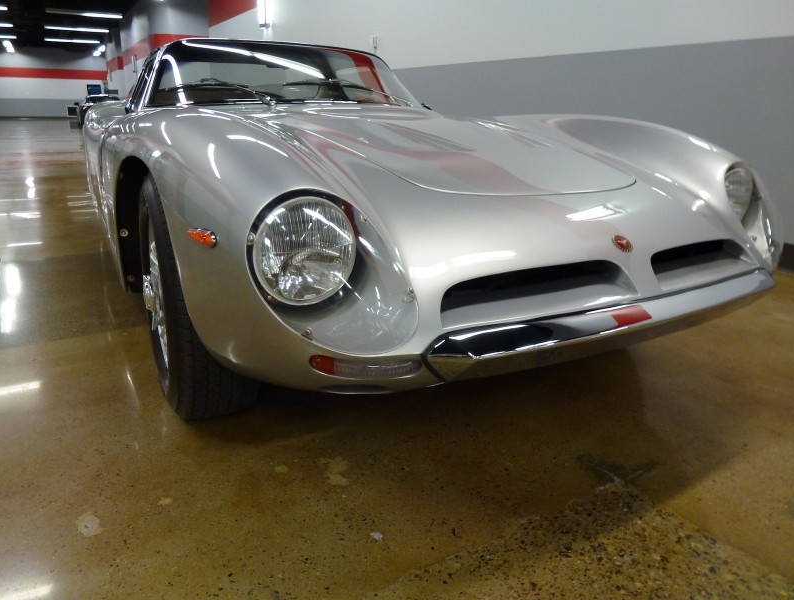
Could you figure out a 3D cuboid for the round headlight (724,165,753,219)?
[{"bbox_3d":[0.937,-0.276,1.562,0.184,0.184,0.090,-10,22,-29],"label":"round headlight"}]

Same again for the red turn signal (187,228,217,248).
[{"bbox_3d":[-0.372,-0.118,1.065,0.082,0.036,0.030,15,23,35],"label":"red turn signal"}]

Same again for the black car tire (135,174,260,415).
[{"bbox_3d":[-0.544,-0.005,1.508,0.215,0.660,0.660,-10,22,-29],"label":"black car tire"}]

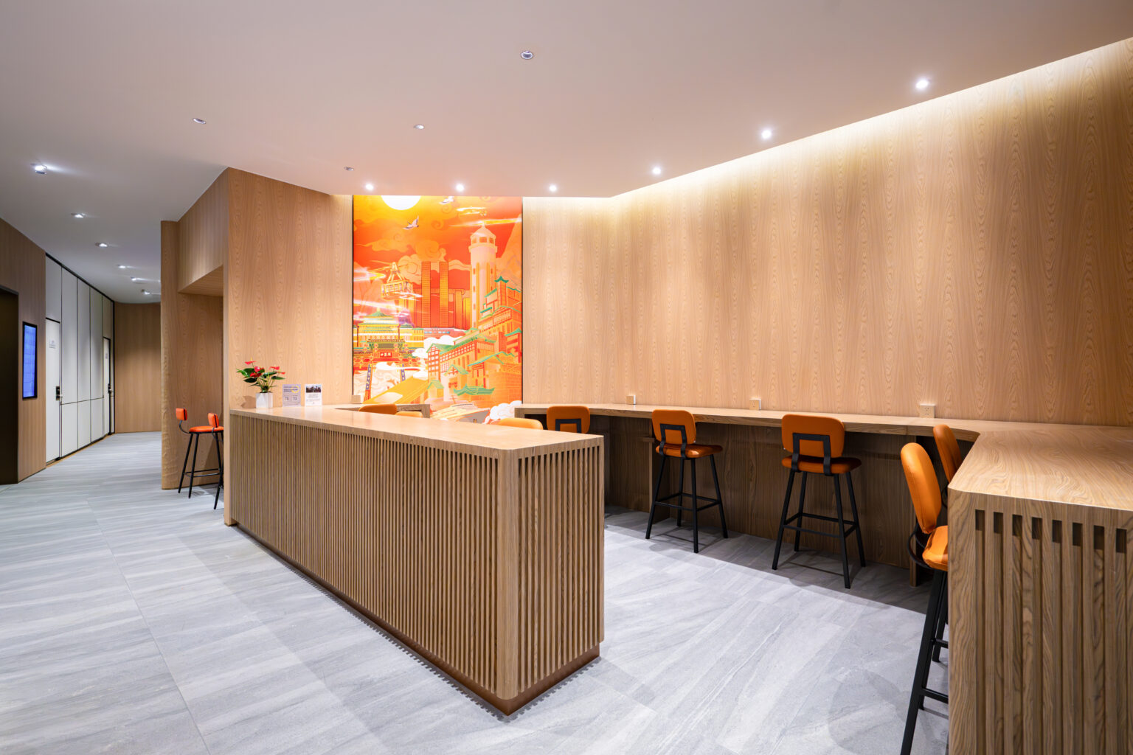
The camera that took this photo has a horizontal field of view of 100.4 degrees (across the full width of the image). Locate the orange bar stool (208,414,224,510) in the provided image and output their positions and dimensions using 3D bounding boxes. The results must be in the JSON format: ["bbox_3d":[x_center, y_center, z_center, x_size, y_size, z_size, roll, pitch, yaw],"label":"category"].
[{"bbox_3d":[-3.239,0.836,4.724,0.420,0.970,0.500,0,0,40],"label":"orange bar stool"}]

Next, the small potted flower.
[{"bbox_3d":[-2.875,0.074,4.450,0.340,0.430,0.330,0,0,41],"label":"small potted flower"}]

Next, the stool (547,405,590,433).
[{"bbox_3d":[0.014,0.793,4.485,0.460,1.055,0.495,0,0,-4],"label":"stool"}]

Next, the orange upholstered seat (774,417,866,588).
[{"bbox_3d":[1.751,0.787,3.265,0.460,1.055,0.495,0,0,43],"label":"orange upholstered seat"}]

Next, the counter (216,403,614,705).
[{"bbox_3d":[-1.413,0.798,3.232,3.694,1.030,0.600,0,0,41],"label":"counter"}]

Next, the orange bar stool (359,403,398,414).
[{"bbox_3d":[-1.961,0.792,4.700,0.495,1.055,0.460,0,0,41],"label":"orange bar stool"}]

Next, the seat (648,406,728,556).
[{"bbox_3d":[0.991,0.790,3.877,0.460,1.055,0.495,0,0,45],"label":"seat"}]

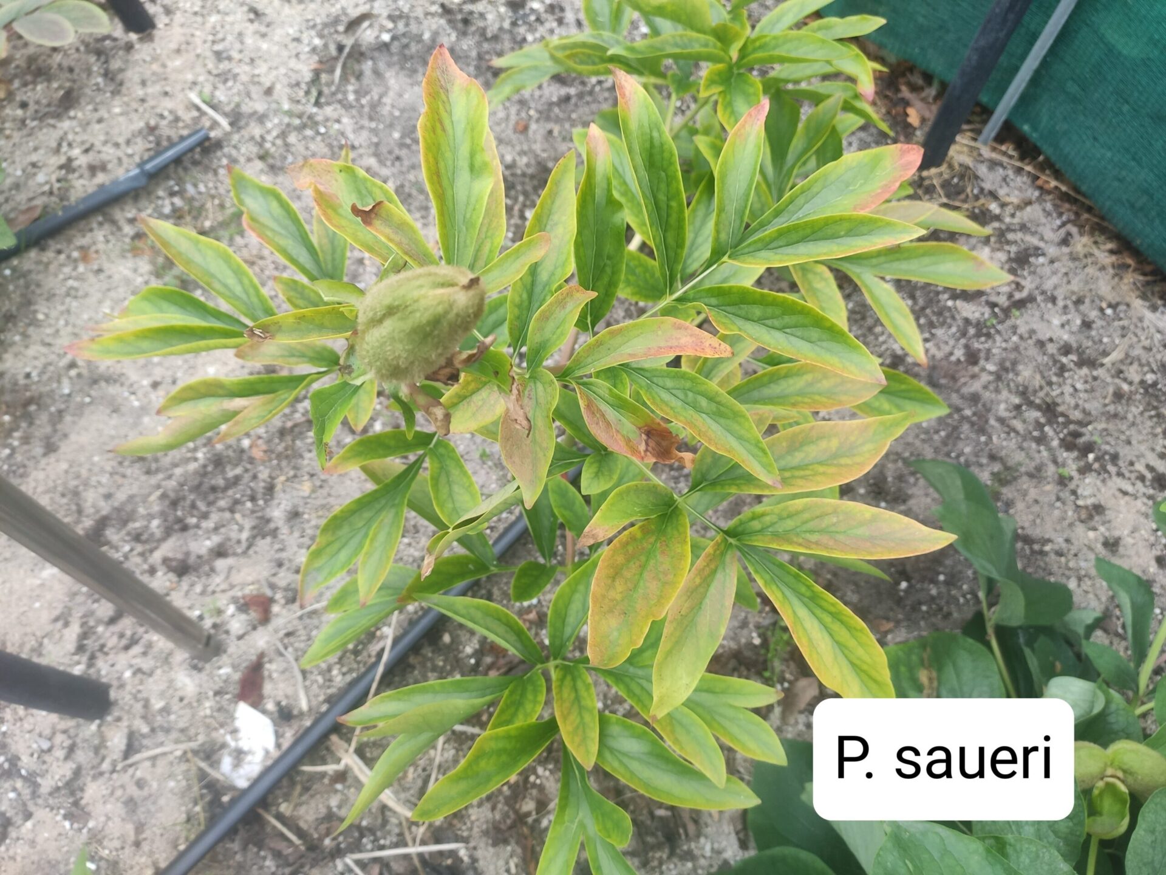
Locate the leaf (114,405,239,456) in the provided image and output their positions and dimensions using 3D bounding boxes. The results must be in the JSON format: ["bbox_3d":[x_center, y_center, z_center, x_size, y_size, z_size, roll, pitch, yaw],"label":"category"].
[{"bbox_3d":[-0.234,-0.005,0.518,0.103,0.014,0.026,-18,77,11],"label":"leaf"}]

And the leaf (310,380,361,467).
[{"bbox_3d":[-0.109,-0.006,0.385,0.022,0.013,0.045,29,110,2],"label":"leaf"}]

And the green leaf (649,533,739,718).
[{"bbox_3d":[0.060,0.099,0.463,0.032,0.016,0.100,23,87,11],"label":"green leaf"}]

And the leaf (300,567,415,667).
[{"bbox_3d":[-0.150,0.124,0.590,0.100,0.018,0.044,-34,73,12],"label":"leaf"}]

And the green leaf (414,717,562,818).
[{"bbox_3d":[-0.063,0.212,0.560,0.115,0.018,0.034,-35,67,6],"label":"green leaf"}]

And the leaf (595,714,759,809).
[{"bbox_3d":[0.053,0.200,0.535,0.120,0.018,0.035,28,67,-5],"label":"leaf"}]

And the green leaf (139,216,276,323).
[{"bbox_3d":[-0.214,-0.098,0.501,0.111,0.014,0.027,35,67,14],"label":"green leaf"}]

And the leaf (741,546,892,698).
[{"bbox_3d":[0.124,0.098,0.465,0.124,0.020,0.039,46,70,-7],"label":"leaf"}]

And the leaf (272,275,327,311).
[{"bbox_3d":[-0.144,-0.074,0.455,0.044,0.013,0.018,30,77,13],"label":"leaf"}]

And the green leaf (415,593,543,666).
[{"bbox_3d":[-0.066,0.124,0.570,0.099,0.018,0.030,23,66,17],"label":"green leaf"}]

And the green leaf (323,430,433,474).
[{"bbox_3d":[-0.125,0.009,0.537,0.074,0.010,0.025,-15,61,10],"label":"green leaf"}]

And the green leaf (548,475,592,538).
[{"bbox_3d":[-0.009,0.047,0.592,0.026,0.009,0.053,-28,70,-14],"label":"green leaf"}]

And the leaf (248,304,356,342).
[{"bbox_3d":[-0.114,-0.046,0.357,0.048,0.009,0.017,-4,77,7],"label":"leaf"}]

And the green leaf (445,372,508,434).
[{"bbox_3d":[-0.051,-0.017,0.417,0.039,0.012,0.027,-42,81,0],"label":"green leaf"}]

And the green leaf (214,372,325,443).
[{"bbox_3d":[-0.190,-0.018,0.530,0.083,0.013,0.026,-31,66,8],"label":"green leaf"}]

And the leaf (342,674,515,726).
[{"bbox_3d":[-0.105,0.179,0.597,0.126,0.013,0.025,-14,61,8],"label":"leaf"}]

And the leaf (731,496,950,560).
[{"bbox_3d":[0.140,0.049,0.472,0.125,0.017,0.036,2,72,-6],"label":"leaf"}]

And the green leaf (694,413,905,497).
[{"bbox_3d":[0.122,0.012,0.481,0.130,0.016,0.037,-18,72,-9],"label":"green leaf"}]

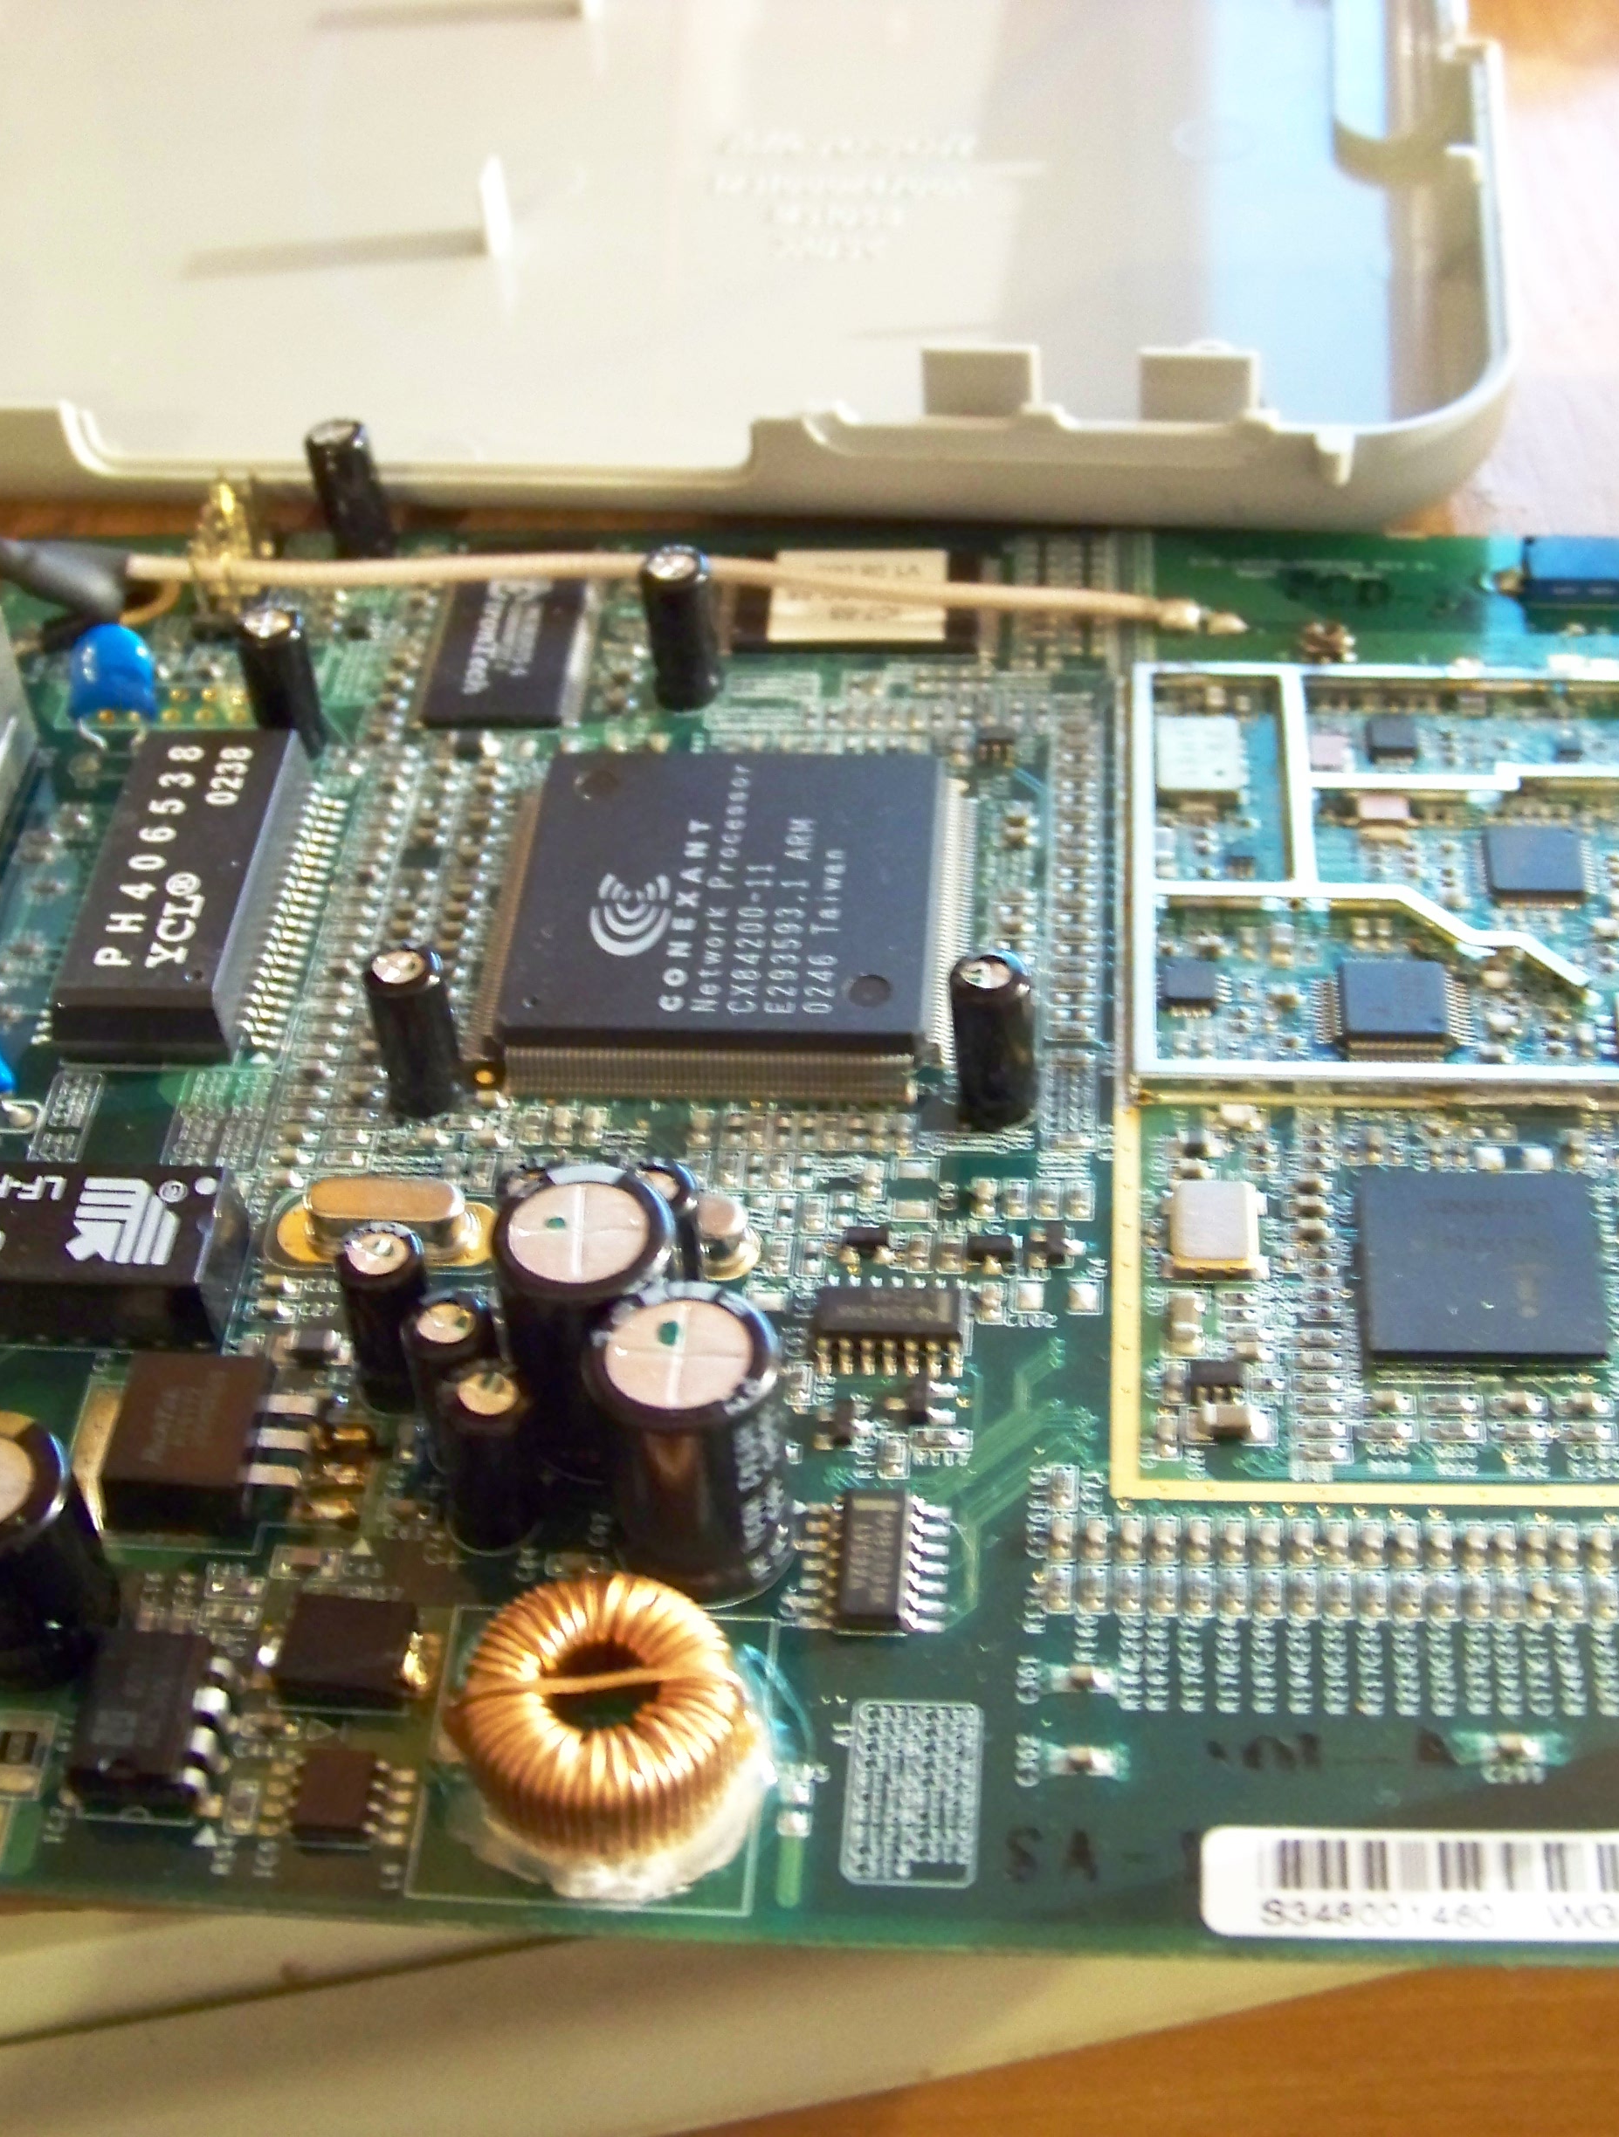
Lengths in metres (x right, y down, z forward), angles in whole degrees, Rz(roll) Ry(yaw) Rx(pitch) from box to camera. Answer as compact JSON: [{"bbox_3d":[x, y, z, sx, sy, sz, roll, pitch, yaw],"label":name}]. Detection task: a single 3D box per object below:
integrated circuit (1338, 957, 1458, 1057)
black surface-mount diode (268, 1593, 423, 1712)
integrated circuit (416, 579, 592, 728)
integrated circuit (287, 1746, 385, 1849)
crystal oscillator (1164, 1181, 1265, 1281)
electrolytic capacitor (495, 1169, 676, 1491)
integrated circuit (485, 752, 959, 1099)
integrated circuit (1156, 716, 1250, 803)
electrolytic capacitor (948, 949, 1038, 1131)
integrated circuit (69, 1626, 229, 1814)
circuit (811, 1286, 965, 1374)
[{"bbox_3d":[0.037,-0.004,0.188,0.008,0.002,0.008,1,45,6],"label":"integrated circuit"},{"bbox_3d":[-0.025,0.031,0.159,0.007,0.002,0.006,0,46,6],"label":"black surface-mount diode"},{"bbox_3d":[-0.022,-0.033,0.221,0.011,0.001,0.022,1,45,6],"label":"integrated circuit"},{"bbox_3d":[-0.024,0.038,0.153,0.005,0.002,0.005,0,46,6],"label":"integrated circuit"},{"bbox_3d":[0.024,0.010,0.177,0.005,0.002,0.007,1,45,5],"label":"crystal oscillator"},{"bbox_3d":[-0.012,0.014,0.165,0.010,0.016,0.010,0,46,6],"label":"electrolytic capacitor"},{"bbox_3d":[-0.005,-0.011,0.196,0.029,0.004,0.029,1,45,6],"label":"integrated circuit"},{"bbox_3d":[0.027,-0.021,0.205,0.006,0.002,0.008,1,45,6],"label":"integrated circuit"},{"bbox_3d":[0.011,-0.002,0.182,0.005,0.011,0.005,0,47,6],"label":"electrolytic capacitor"},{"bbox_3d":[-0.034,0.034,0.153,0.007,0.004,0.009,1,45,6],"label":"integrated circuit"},{"bbox_3d":[0.005,0.015,0.173,0.009,0.002,0.006,0,46,6],"label":"circuit"}]

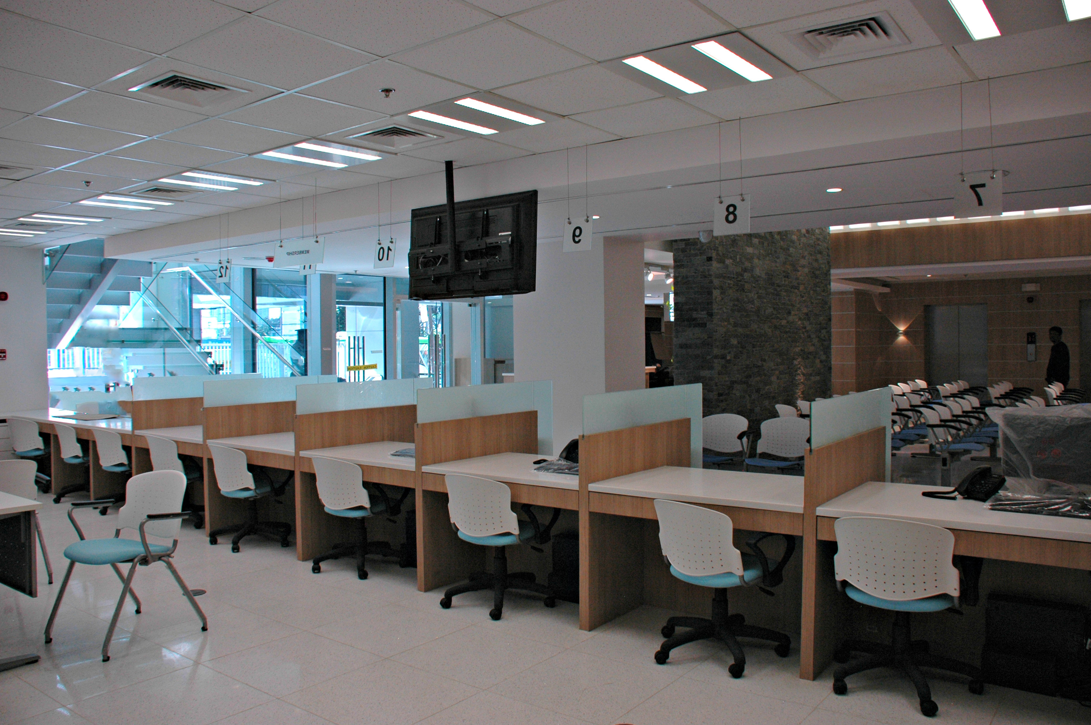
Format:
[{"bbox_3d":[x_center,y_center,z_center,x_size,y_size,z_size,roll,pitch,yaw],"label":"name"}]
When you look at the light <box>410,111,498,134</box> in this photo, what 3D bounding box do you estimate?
[{"bbox_3d":[-0.457,-1.235,4.159,0.110,0.040,0.560,1,3,37],"label":"light"}]

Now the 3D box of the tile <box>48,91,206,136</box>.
[{"bbox_3d":[-1.990,-1.175,3.858,0.595,0.020,0.595,0,2,36],"label":"tile"}]

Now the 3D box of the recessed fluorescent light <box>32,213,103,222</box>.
[{"bbox_3d":[-4.046,-1.236,6.948,0.095,0.040,0.580,0,2,37],"label":"recessed fluorescent light"}]

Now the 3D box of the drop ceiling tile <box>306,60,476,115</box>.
[{"bbox_3d":[-0.690,-1.198,3.579,0.600,0.016,0.600,1,3,37],"label":"drop ceiling tile"}]

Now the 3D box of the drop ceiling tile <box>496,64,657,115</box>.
[{"bbox_3d":[0.154,-1.212,3.653,0.600,0.016,0.600,1,3,37],"label":"drop ceiling tile"}]

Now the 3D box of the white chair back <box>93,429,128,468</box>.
[{"bbox_3d":[-3.596,0.704,6.750,0.460,0.360,0.140,1,3,43],"label":"white chair back"}]

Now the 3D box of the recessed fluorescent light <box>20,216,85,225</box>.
[{"bbox_3d":[-4.377,-1.272,7.278,0.110,0.040,0.550,0,2,38],"label":"recessed fluorescent light"}]

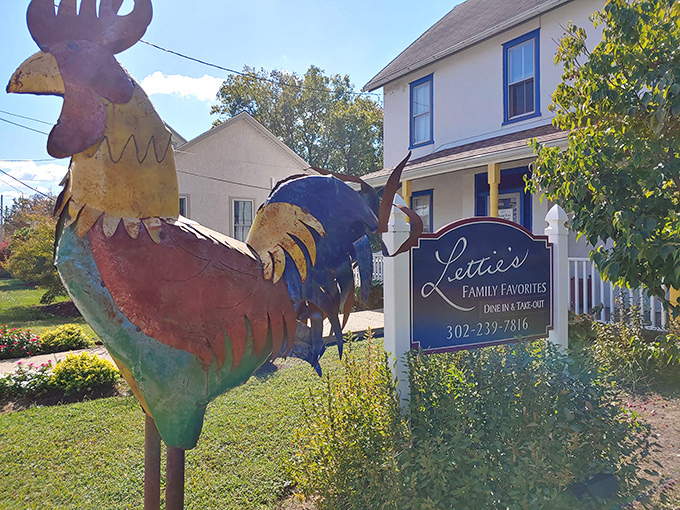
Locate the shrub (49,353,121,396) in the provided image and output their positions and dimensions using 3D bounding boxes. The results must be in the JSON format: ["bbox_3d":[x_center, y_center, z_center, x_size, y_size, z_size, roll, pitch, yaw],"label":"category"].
[{"bbox_3d":[-3.150,1.420,6.100,0.800,0.430,0.760,0,-1,-27],"label":"shrub"}]

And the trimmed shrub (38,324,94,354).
[{"bbox_3d":[-4.620,1.390,8.300,0.860,0.420,0.820,0,-1,-29],"label":"trimmed shrub"}]

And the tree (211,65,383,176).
[{"bbox_3d":[-2.300,-5.100,30.000,11.300,13.100,11.000,0,-1,-4],"label":"tree"}]

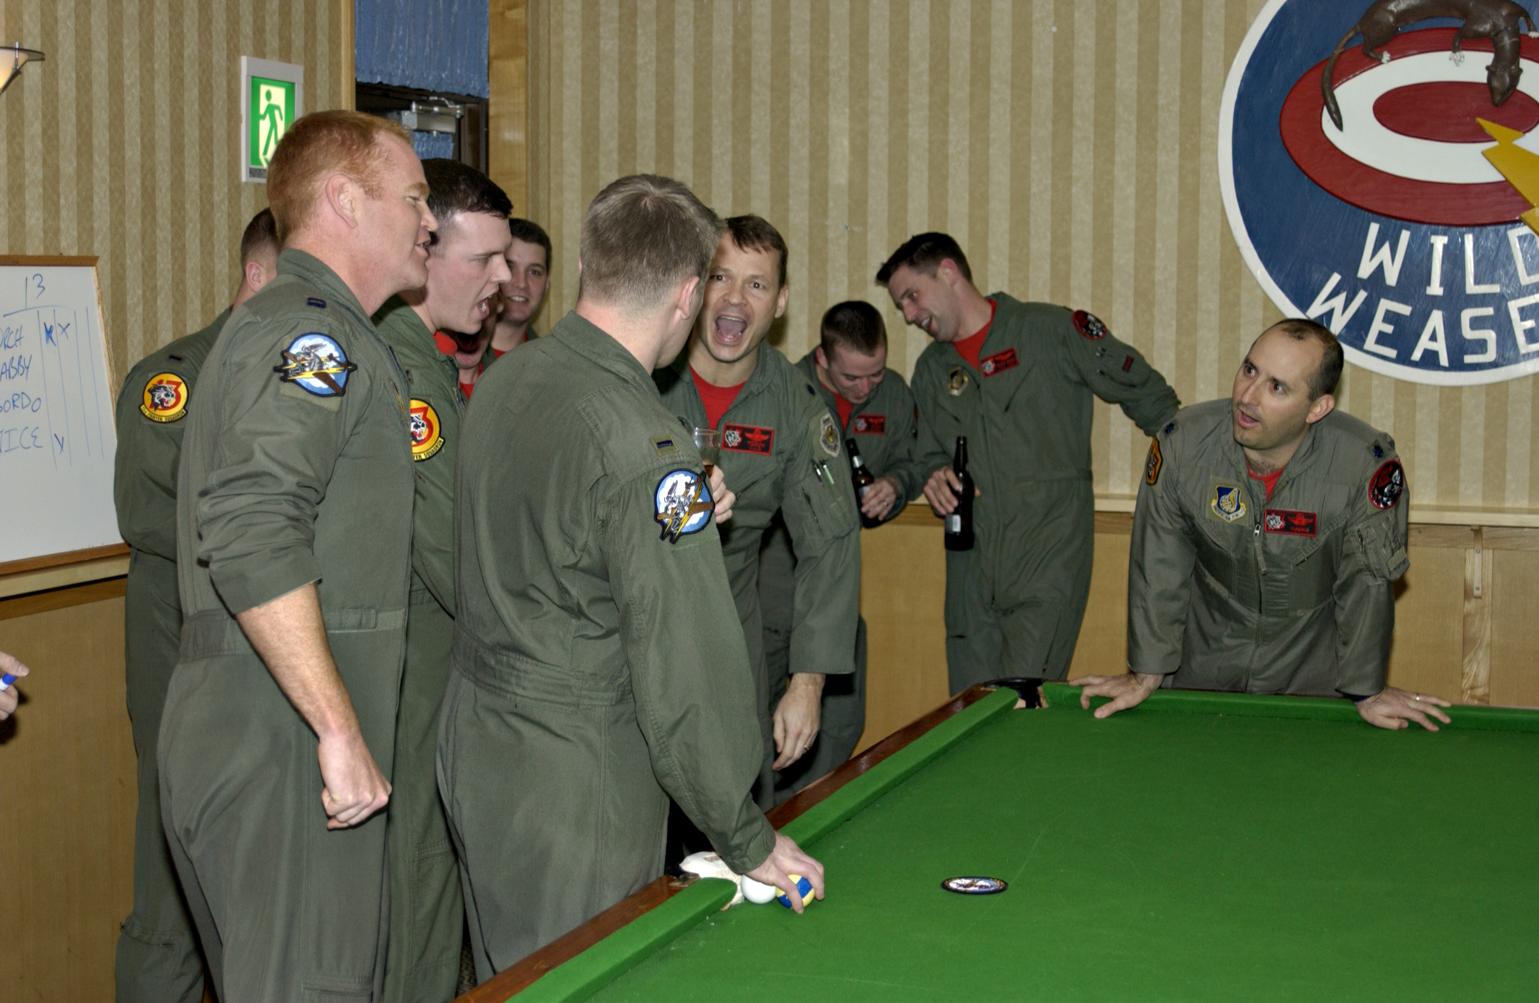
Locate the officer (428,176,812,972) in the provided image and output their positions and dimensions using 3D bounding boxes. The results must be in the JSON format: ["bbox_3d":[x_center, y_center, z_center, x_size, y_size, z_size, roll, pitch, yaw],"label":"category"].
[{"bbox_3d":[-0.203,0.453,3.257,0.500,1.765,0.580,-2,5,-35],"label":"officer"}]

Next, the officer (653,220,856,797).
[{"bbox_3d":[-0.062,0.375,4.384,0.530,1.775,0.370,2,4,21],"label":"officer"}]

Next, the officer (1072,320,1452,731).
[{"bbox_3d":[0.982,0.438,4.859,0.740,1.600,0.660,2,4,18],"label":"officer"}]

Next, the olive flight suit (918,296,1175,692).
[{"bbox_3d":[0.668,0.288,5.881,0.620,1.580,0.440,2,4,25],"label":"olive flight suit"}]

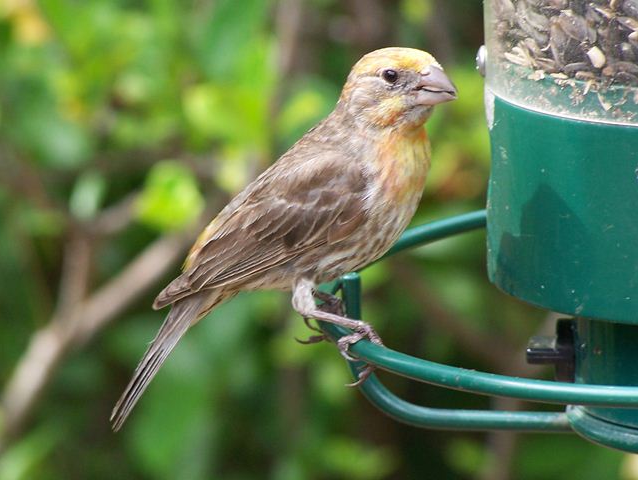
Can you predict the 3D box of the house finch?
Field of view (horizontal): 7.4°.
[{"bbox_3d":[-0.010,0.000,1.400,0.104,0.116,0.050,4,14,20],"label":"house finch"}]

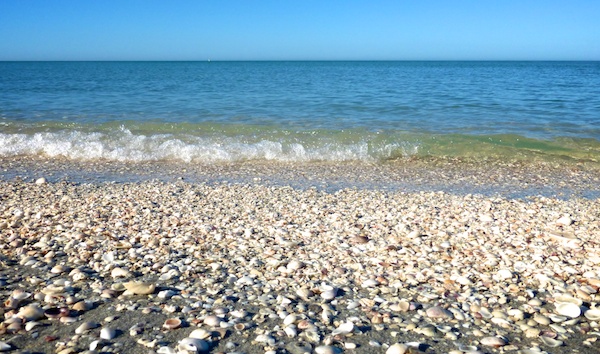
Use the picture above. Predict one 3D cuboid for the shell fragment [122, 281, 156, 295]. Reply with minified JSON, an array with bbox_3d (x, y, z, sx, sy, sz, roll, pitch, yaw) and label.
[{"bbox_3d":[-0.344,0.237,0.927,0.074,0.022,0.044,2,15,8],"label":"shell fragment"}]

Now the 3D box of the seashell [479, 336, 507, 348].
[{"bbox_3d":[0.311,0.267,0.697,0.042,0.017,0.027,2,15,8],"label":"seashell"}]

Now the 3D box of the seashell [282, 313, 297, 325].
[{"bbox_3d":[-0.019,0.266,0.815,0.027,0.011,0.020,-8,17,-29],"label":"seashell"}]

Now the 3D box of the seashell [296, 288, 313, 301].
[{"bbox_3d":[0.010,0.227,0.845,0.031,0.016,0.028,4,15,14],"label":"seashell"}]

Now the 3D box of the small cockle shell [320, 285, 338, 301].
[{"bbox_3d":[0.058,0.226,0.848,0.034,0.017,0.031,0,15,0],"label":"small cockle shell"}]

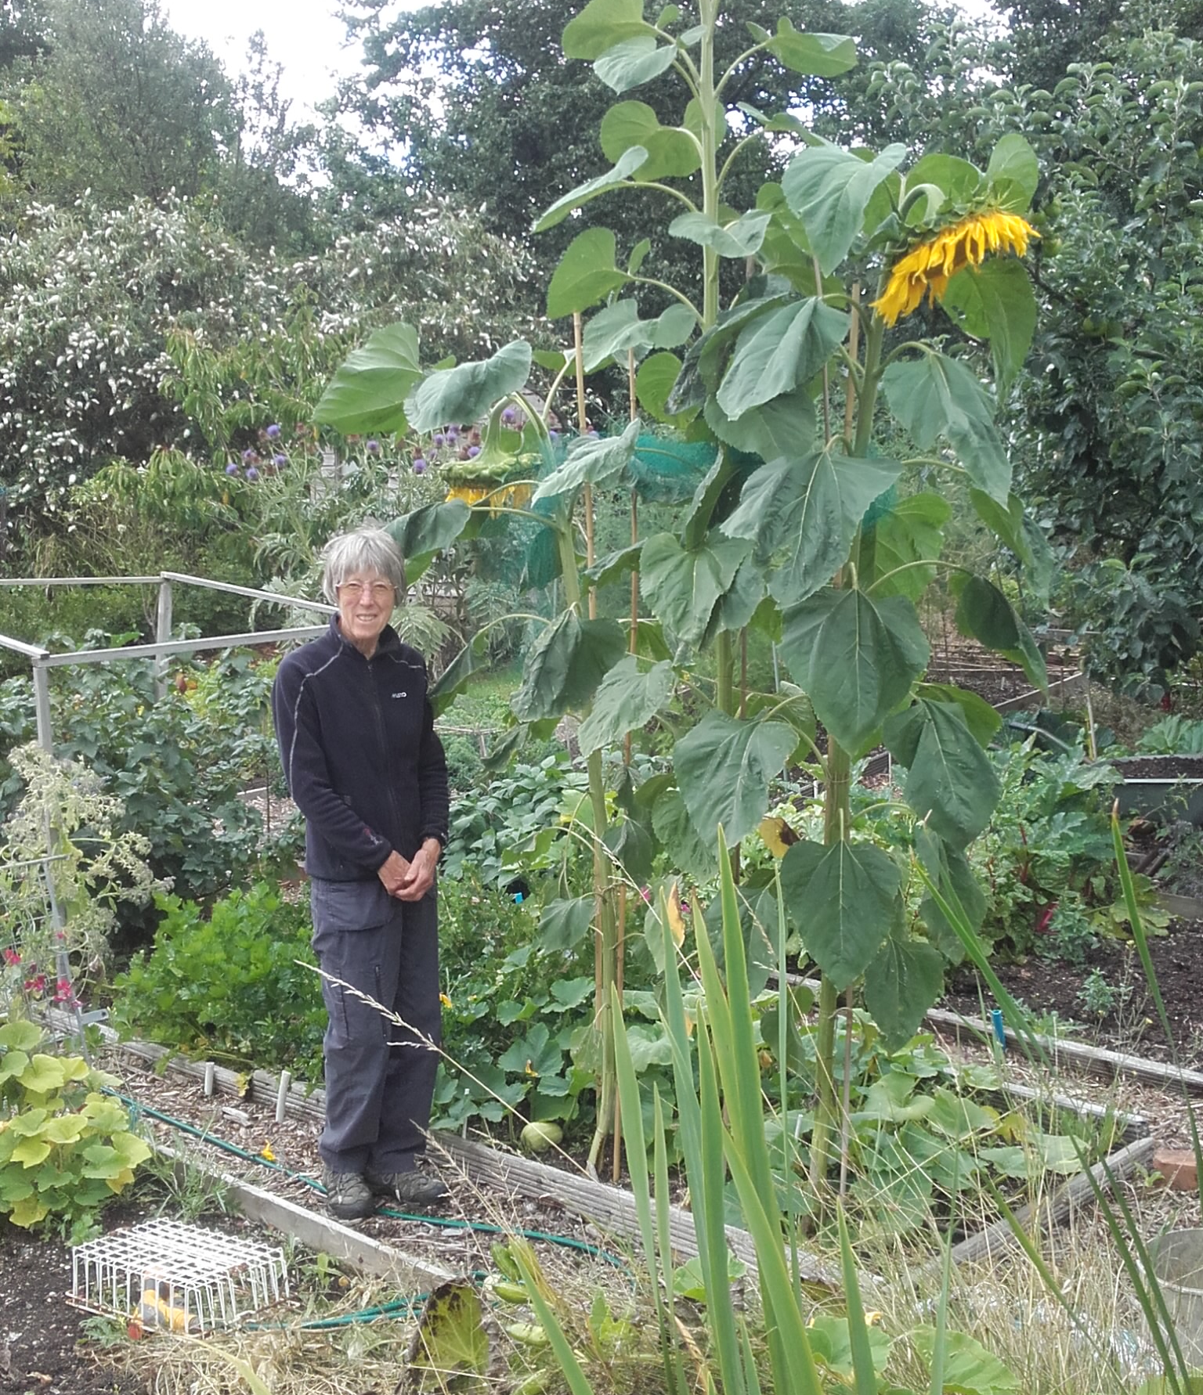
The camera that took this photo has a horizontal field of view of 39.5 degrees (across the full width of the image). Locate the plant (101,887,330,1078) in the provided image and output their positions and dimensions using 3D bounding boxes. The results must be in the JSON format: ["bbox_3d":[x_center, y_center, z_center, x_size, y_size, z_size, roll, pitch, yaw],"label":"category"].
[{"bbox_3d":[-1.141,0.847,5.252,0.740,0.540,0.650,0,4,0],"label":"plant"}]

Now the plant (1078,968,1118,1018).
[{"bbox_3d":[1.748,1.018,5.879,0.140,0.170,0.140,0,4,0],"label":"plant"}]

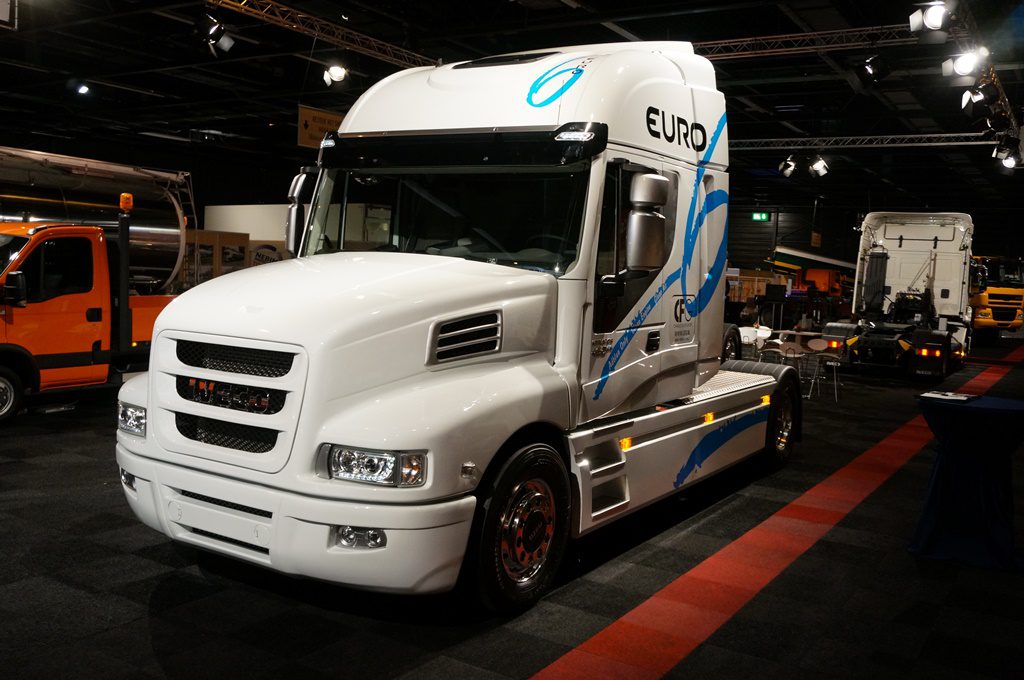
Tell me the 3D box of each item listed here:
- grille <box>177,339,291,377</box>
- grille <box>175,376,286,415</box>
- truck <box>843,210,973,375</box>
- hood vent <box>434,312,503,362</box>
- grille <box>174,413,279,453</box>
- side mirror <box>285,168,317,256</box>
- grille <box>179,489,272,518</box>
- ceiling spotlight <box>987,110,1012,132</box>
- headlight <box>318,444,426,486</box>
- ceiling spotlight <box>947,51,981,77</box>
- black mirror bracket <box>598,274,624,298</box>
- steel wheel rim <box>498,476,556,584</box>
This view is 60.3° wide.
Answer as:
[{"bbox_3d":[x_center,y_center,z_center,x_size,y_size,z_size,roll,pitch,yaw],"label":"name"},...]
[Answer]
[{"bbox_3d":[-1.475,0.103,4.704,0.900,0.145,0.100,5,5,32],"label":"grille"},{"bbox_3d":[-1.550,0.305,4.839,0.870,0.145,0.080,5,4,33],"label":"grille"},{"bbox_3d":[9.739,-1.031,21.725,2.550,4.000,6.100,5,5,31],"label":"truck"},{"bbox_3d":[-0.262,-0.020,5.037,0.450,0.230,0.060,-8,5,-42],"label":"hood vent"},{"bbox_3d":[-1.577,0.511,4.864,0.820,0.145,0.080,5,4,33],"label":"grille"},{"bbox_3d":[-1.721,-1.024,7.132,0.160,0.670,0.240,-1,5,-42],"label":"side mirror"},{"bbox_3d":[-1.543,0.870,4.714,0.780,0.045,0.050,5,5,32],"label":"grille"},{"bbox_3d":[9.934,-4.443,17.910,0.420,0.380,0.370,-21,0,9],"label":"ceiling spotlight"},{"bbox_3d":[-0.677,0.605,4.319,0.560,0.180,0.170,4,4,20],"label":"headlight"},{"bbox_3d":[7.062,-4.300,13.745,0.380,0.380,0.400,-27,22,-36],"label":"ceiling spotlight"},{"bbox_3d":[0.655,-0.352,5.800,0.140,0.155,0.130,4,4,33],"label":"black mirror bracket"},{"bbox_3d":[0.041,1.086,5.090,0.200,0.600,0.600,5,5,32],"label":"steel wheel rim"}]

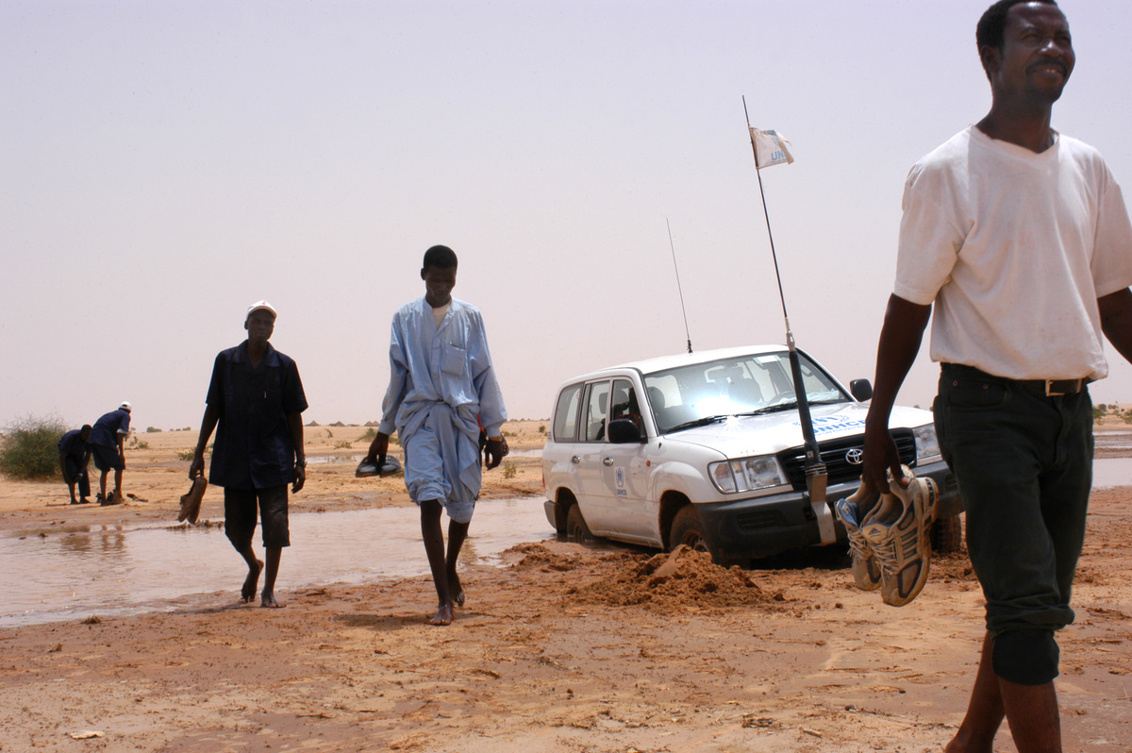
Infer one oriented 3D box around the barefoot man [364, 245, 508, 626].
[{"bbox_3d":[-0.600,0.268,6.280,0.660,1.770,0.520,-1,-2,-3],"label":"barefoot man"}]

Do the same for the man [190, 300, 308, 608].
[{"bbox_3d":[-1.810,0.435,7.600,0.670,1.740,0.480,-1,-2,-7],"label":"man"}]

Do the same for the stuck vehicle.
[{"bbox_3d":[1.220,0.637,10.580,1.970,1.870,4.890,-8,-1,-15],"label":"stuck vehicle"}]

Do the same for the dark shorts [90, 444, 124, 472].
[{"bbox_3d":[-6.352,1.105,18.300,0.360,0.460,0.420,0,-3,-45],"label":"dark shorts"}]

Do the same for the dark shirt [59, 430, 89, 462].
[{"bbox_3d":[-6.897,0.972,18.500,0.460,0.520,0.420,-1,20,-24],"label":"dark shirt"}]

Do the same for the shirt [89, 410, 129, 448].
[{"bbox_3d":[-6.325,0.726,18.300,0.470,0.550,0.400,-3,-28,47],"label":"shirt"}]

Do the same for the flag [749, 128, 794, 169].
[{"bbox_3d":[1.281,-1.416,8.200,0.260,0.280,0.100,-11,-1,-3],"label":"flag"}]

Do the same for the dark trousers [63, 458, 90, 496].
[{"bbox_3d":[-6.908,1.403,18.600,0.400,0.560,0.350,-1,-2,-21],"label":"dark trousers"}]

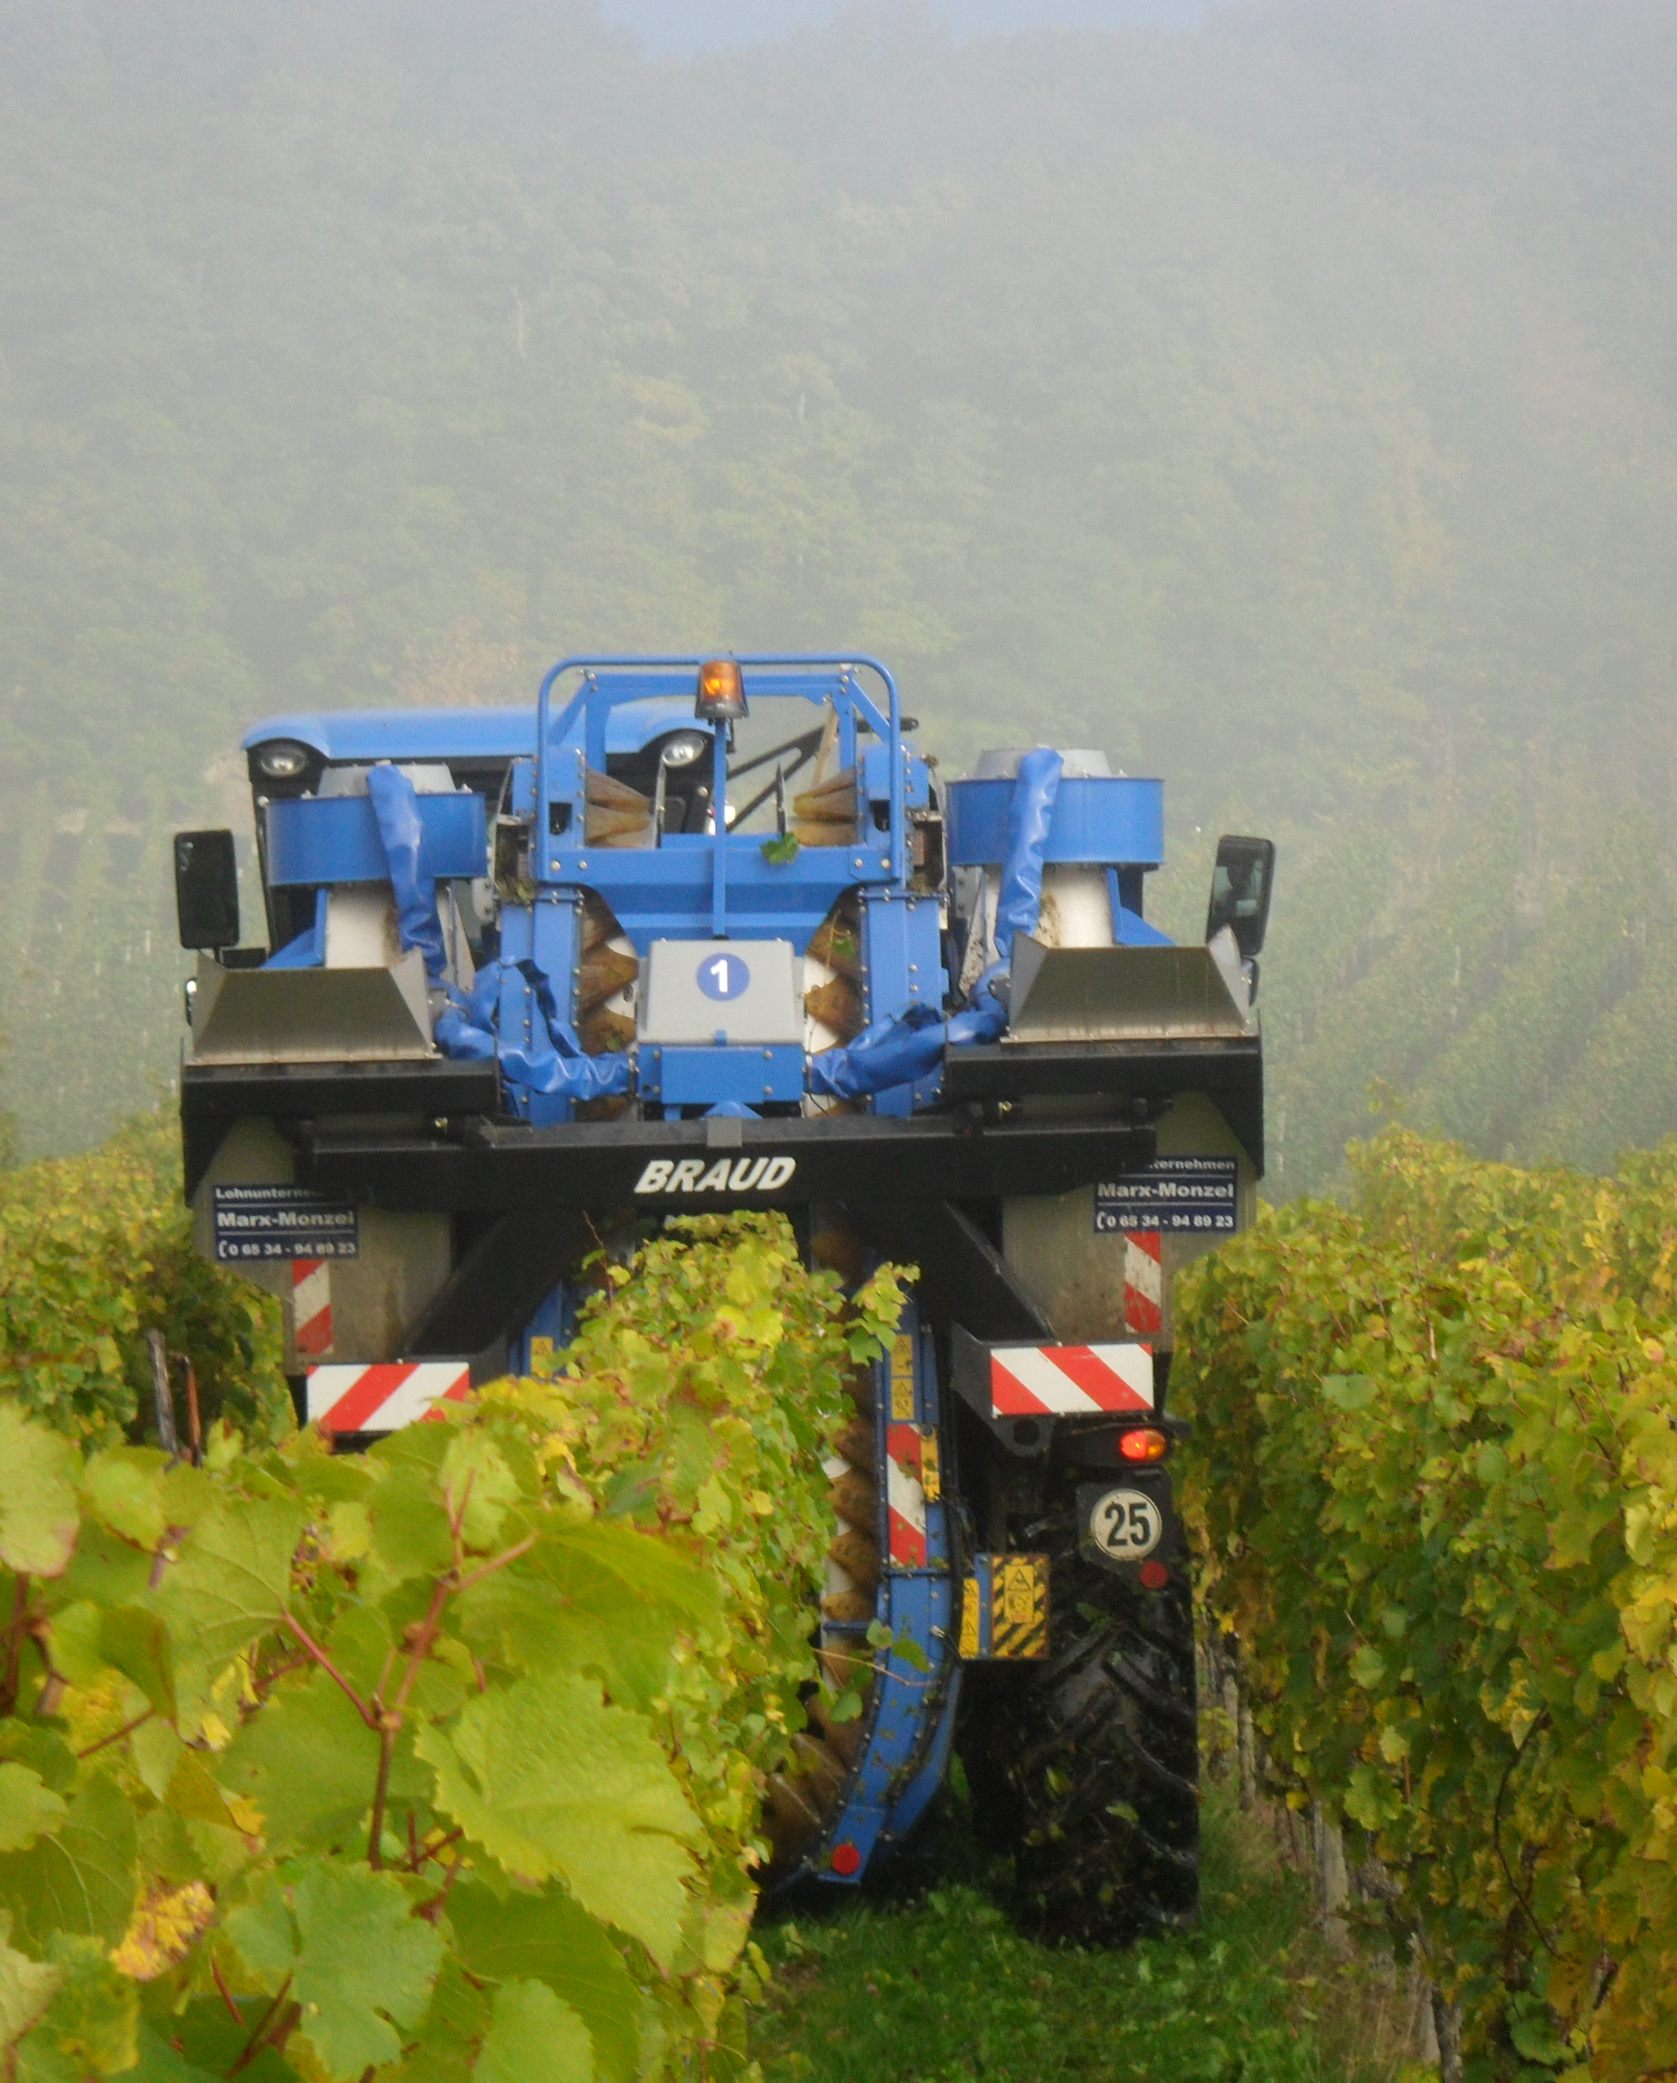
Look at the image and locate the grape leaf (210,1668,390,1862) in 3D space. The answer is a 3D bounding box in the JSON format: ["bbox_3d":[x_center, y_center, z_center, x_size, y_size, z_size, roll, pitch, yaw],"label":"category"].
[{"bbox_3d":[-0.261,0.356,5.300,0.090,0.100,0.040,1,-1,0],"label":"grape leaf"}]

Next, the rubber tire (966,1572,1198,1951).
[{"bbox_3d":[0.763,1.953,31.100,0.520,1.310,1.310,-1,1,0],"label":"rubber tire"}]

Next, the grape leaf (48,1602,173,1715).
[{"bbox_3d":[-0.350,0.297,5.200,0.063,0.060,0.035,-1,1,-6],"label":"grape leaf"}]

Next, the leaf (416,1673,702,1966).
[{"bbox_3d":[-0.129,0.359,5.000,0.131,0.136,0.055,1,-1,-5],"label":"leaf"}]

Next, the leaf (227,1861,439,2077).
[{"bbox_3d":[-0.236,0.432,5.050,0.103,0.105,0.045,-1,1,-6],"label":"leaf"}]

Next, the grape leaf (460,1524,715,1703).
[{"bbox_3d":[-0.124,0.282,5.300,0.130,0.095,0.060,-1,1,-6],"label":"grape leaf"}]

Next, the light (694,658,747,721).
[{"bbox_3d":[-0.333,-1.004,30.900,0.152,0.177,0.152,-1,1,0],"label":"light"}]

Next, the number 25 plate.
[{"bbox_3d":[0.802,1.346,30.100,0.200,0.200,0.015,1,-1,0],"label":"number 25 plate"}]

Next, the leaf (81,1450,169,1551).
[{"bbox_3d":[-0.349,0.225,5.300,0.043,0.049,0.025,1,-1,0],"label":"leaf"}]

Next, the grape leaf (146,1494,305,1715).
[{"bbox_3d":[-0.295,0.271,5.200,0.080,0.108,0.045,-1,1,-6],"label":"grape leaf"}]

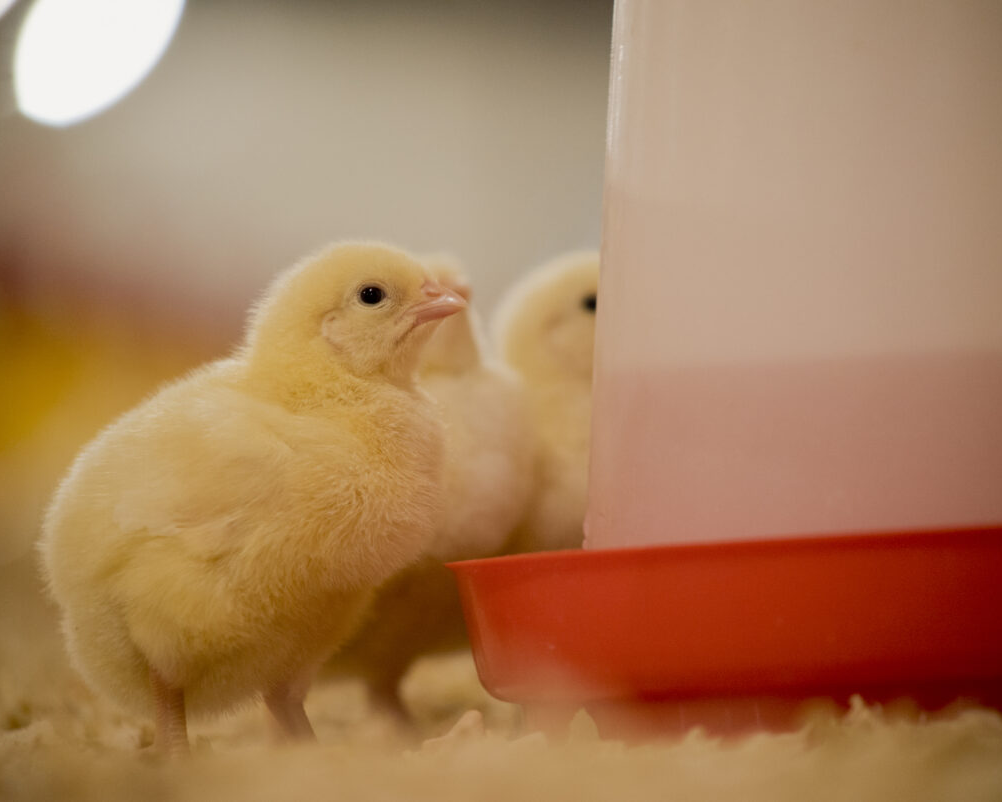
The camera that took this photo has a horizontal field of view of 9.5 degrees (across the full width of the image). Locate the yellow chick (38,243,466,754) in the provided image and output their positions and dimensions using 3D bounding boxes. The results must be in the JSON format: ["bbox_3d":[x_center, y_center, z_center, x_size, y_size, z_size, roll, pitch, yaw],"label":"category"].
[{"bbox_3d":[-0.052,0.021,1.270,0.088,0.110,0.064,0,-1,25],"label":"yellow chick"}]

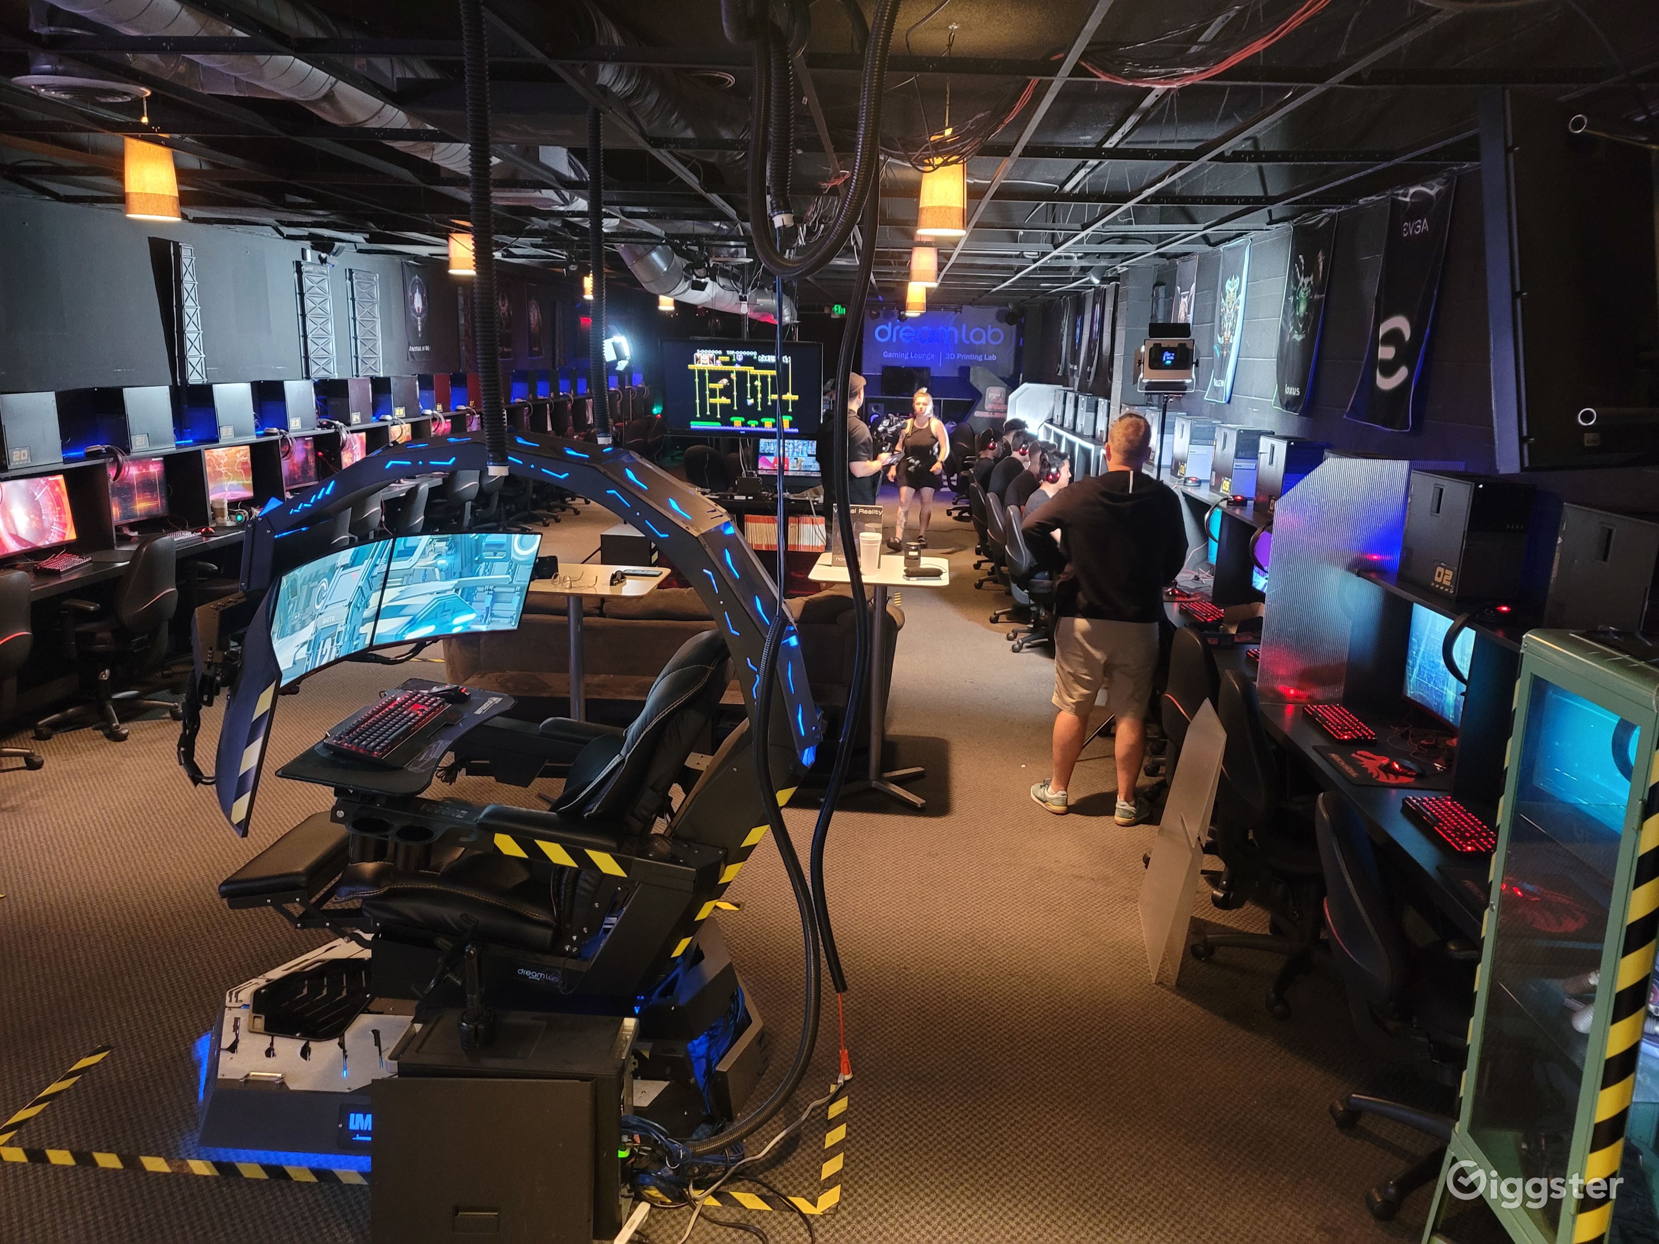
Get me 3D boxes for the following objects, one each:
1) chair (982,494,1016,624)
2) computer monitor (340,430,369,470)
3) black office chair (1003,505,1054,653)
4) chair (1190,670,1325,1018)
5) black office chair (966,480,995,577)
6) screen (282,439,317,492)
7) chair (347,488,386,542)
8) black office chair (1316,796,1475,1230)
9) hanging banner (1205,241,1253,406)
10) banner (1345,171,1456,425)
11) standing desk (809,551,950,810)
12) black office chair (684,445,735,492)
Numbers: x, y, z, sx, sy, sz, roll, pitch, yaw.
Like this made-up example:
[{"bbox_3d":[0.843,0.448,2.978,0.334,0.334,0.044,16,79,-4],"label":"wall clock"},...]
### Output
[{"bbox_3d":[1.527,-0.488,9.197,0.680,1.020,0.640,0,13,-7],"label":"chair"},{"bbox_3d":[-3.892,-1.385,9.738,0.050,0.345,0.550,2,13,3],"label":"computer monitor"},{"bbox_3d":[1.568,-0.323,8.463,0.680,1.020,0.650,0,13,-3],"label":"black office chair"},{"bbox_3d":[1.532,0.659,3.762,0.680,1.020,0.630,2,13,0],"label":"chair"},{"bbox_3d":[1.538,-0.706,10.174,0.680,1.020,0.640,0,13,-4],"label":"black office chair"},{"bbox_3d":[-3.942,-1.182,8.842,0.050,0.345,0.550,2,13,3],"label":"screen"},{"bbox_3d":[-3.636,-0.618,8.769,0.640,1.000,0.620,2,13,3],"label":"chair"},{"bbox_3d":[1.491,0.878,2.849,0.680,1.000,0.630,2,13,3],"label":"black office chair"},{"bbox_3d":[2.295,-1.732,6.997,0.090,0.900,0.610,2,13,3],"label":"hanging banner"},{"bbox_3d":[2.182,-1.195,4.667,0.100,0.900,0.570,2,13,3],"label":"banner"},{"bbox_3d":[0.228,0.273,5.608,0.630,1.050,0.630,0,13,-3],"label":"standing desk"},{"bbox_3d":[-1.183,-1.221,11.701,0.600,1.000,0.620,-2,13,-14],"label":"black office chair"}]

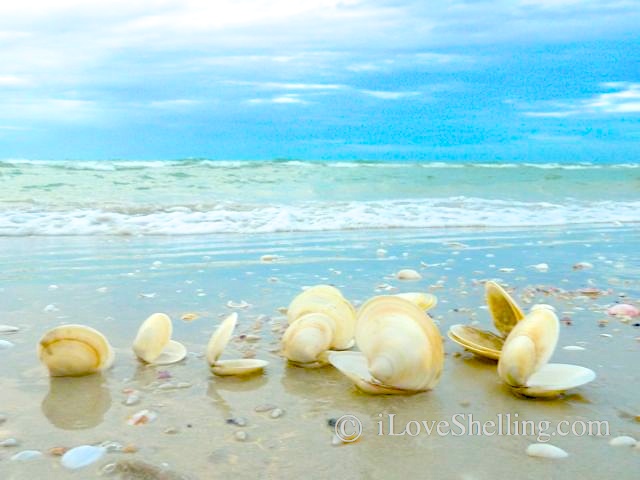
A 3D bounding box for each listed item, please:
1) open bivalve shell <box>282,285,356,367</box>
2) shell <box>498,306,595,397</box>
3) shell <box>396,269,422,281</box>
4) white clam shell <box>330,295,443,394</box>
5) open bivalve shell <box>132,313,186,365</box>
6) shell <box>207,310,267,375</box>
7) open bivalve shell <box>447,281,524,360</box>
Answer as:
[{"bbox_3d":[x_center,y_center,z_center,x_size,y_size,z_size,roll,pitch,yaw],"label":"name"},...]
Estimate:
[{"bbox_3d":[0.000,0.063,0.367,0.059,0.061,0.058,0,10,0],"label":"open bivalve shell"},{"bbox_3d":[0.155,0.072,0.313,0.060,0.060,0.055,-5,11,-27],"label":"shell"},{"bbox_3d":[0.123,0.048,0.635,0.035,0.015,0.028,0,10,0],"label":"shell"},{"bbox_3d":[0.044,0.065,0.330,0.066,0.066,0.067,-4,11,-23],"label":"white clam shell"},{"bbox_3d":[-0.124,0.075,0.362,0.039,0.040,0.036,-7,12,-37],"label":"open bivalve shell"},{"bbox_3d":[-0.061,0.076,0.342,0.044,0.045,0.040,-1,10,-6],"label":"shell"},{"bbox_3d":[0.133,0.063,0.377,0.057,0.058,0.052,-3,10,-18],"label":"open bivalve shell"}]

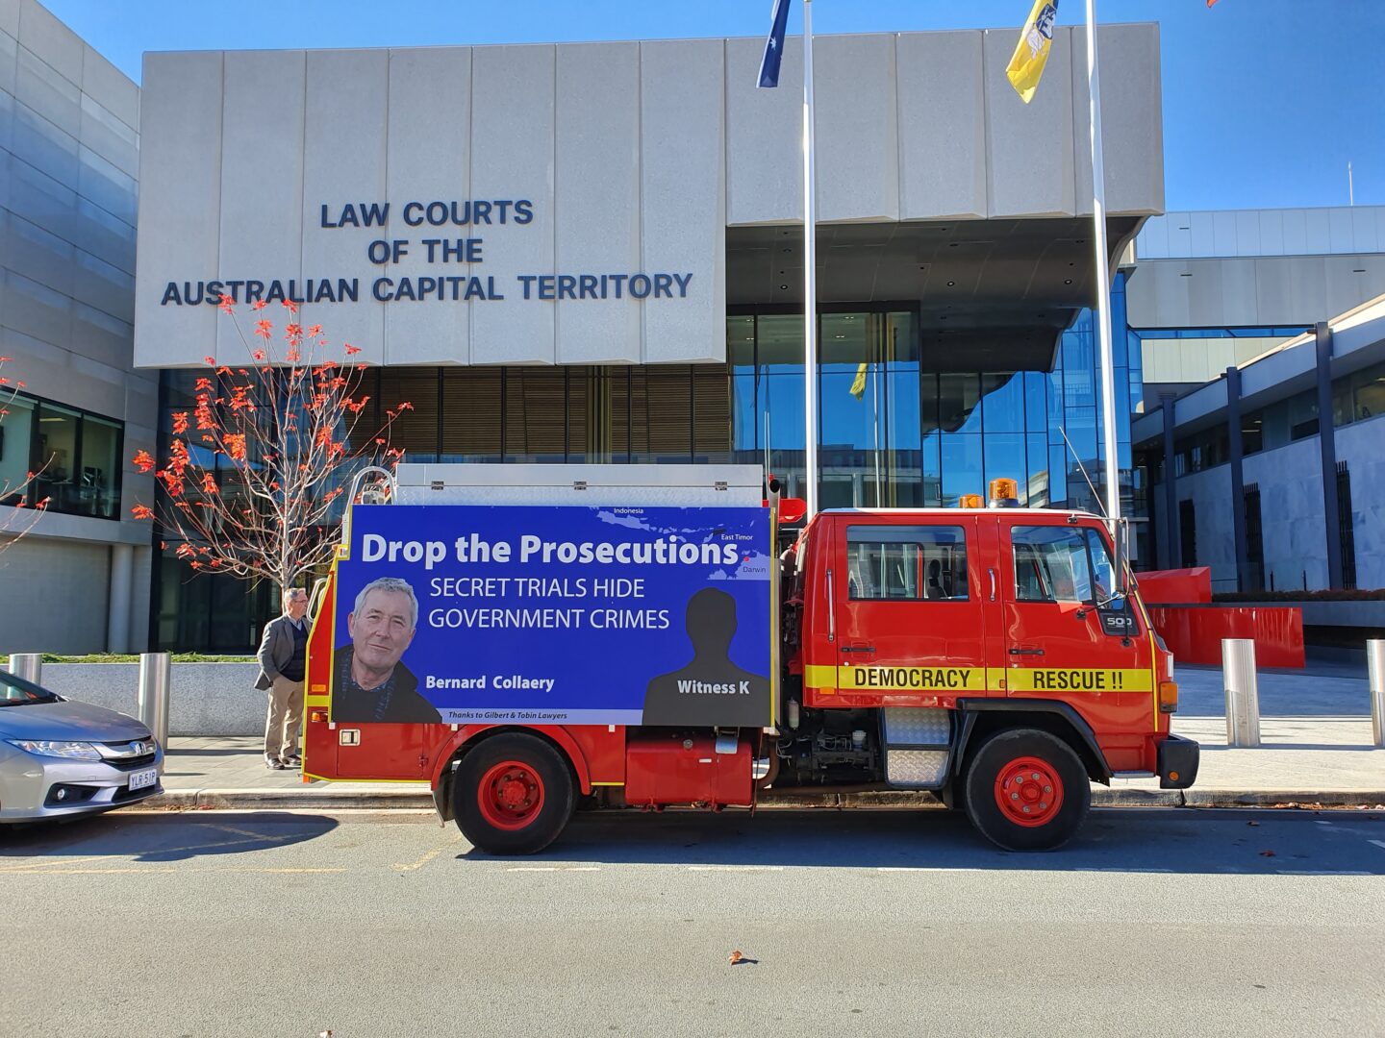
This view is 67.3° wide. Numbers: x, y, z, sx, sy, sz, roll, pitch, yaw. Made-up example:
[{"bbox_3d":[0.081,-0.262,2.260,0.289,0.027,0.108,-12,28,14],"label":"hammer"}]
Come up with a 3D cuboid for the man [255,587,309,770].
[{"bbox_3d":[-3.960,1.518,10.174,0.440,1.750,0.560,-3,-5,25],"label":"man"}]

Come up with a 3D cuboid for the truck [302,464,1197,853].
[{"bbox_3d":[0.393,0.993,7.934,5.890,2.570,2.150,0,-5,2],"label":"truck"}]

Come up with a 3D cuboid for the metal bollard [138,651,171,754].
[{"bbox_3d":[-5.940,2.015,11.494,0.290,1.030,0.290,0,-5,0],"label":"metal bollard"}]

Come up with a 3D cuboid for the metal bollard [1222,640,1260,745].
[{"bbox_3d":[5.594,1.761,10.595,0.290,1.060,0.290,0,-5,0],"label":"metal bollard"}]

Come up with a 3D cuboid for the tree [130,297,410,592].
[{"bbox_3d":[-5.391,-0.505,13.343,3.450,4.650,3.300,0,-5,0],"label":"tree"}]

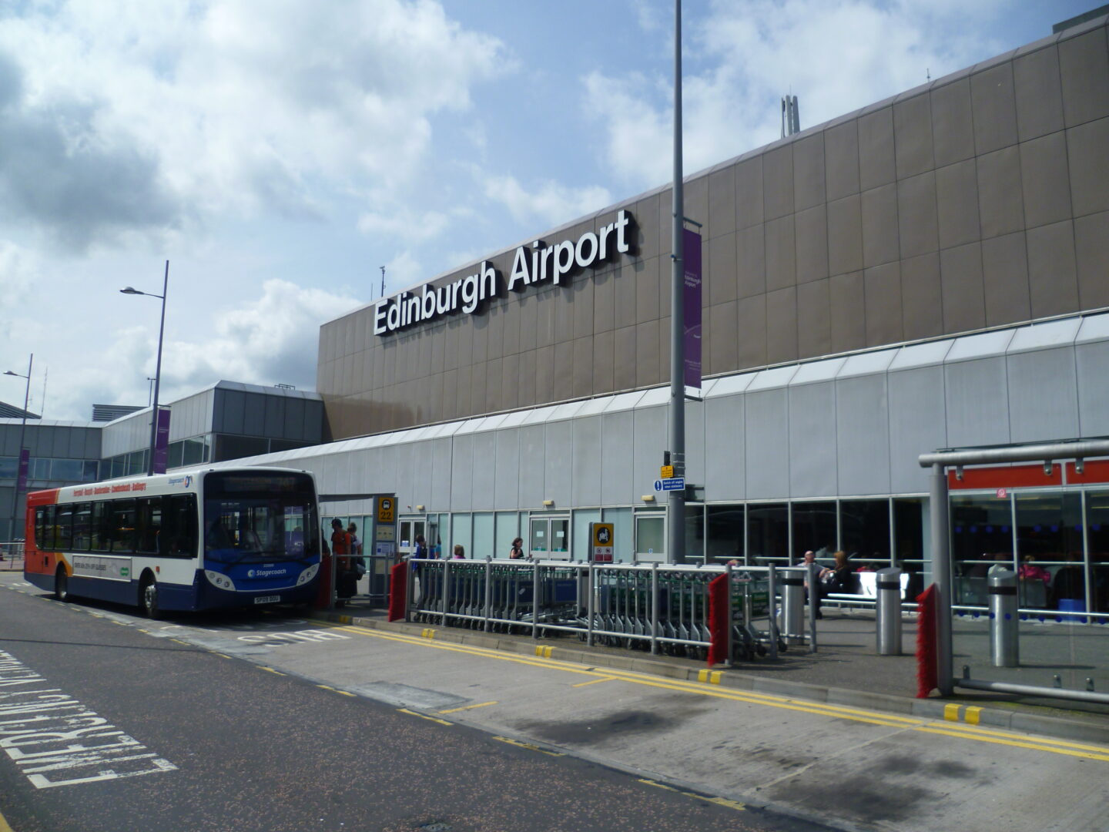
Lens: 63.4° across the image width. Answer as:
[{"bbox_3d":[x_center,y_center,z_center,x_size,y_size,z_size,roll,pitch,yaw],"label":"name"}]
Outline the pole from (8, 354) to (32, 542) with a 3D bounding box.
[{"bbox_3d":[-34.657,2.640,58.245,0.240,13.400,0.240,9,-11,-40],"label":"pole"}]

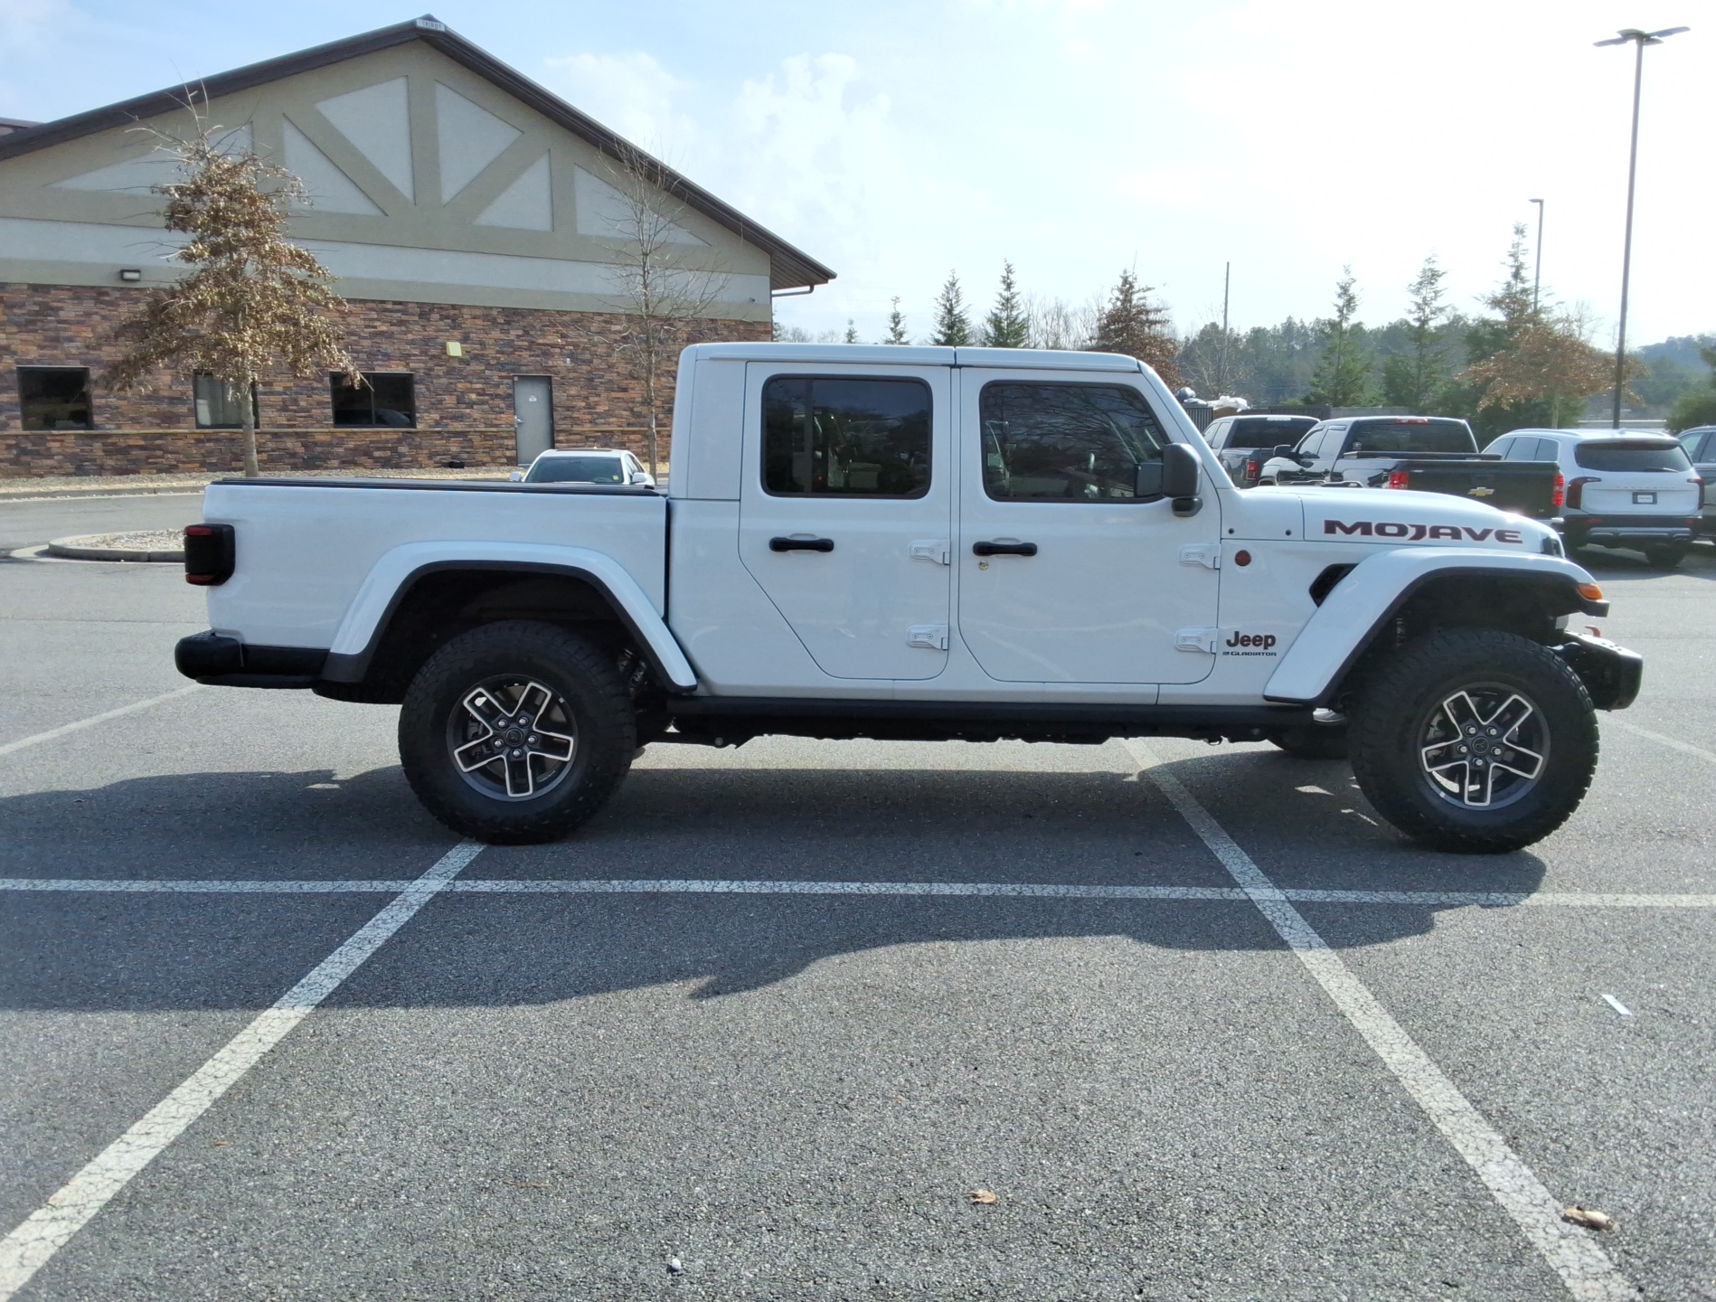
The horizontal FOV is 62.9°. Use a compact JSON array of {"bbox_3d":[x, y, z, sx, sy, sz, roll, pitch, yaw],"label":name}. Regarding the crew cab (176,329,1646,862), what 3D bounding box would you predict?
[{"bbox_3d":[0.290,-0.330,5.870,5.540,1.840,1.950,0,8,1],"label":"crew cab"}]

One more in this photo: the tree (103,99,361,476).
[{"bbox_3d":[-12.074,-6.821,26.793,5.000,7.100,5.000,0,8,0],"label":"tree"}]

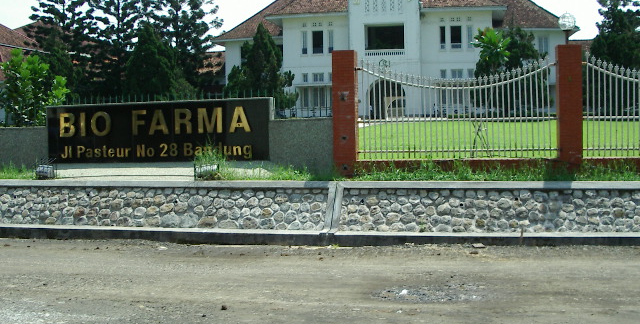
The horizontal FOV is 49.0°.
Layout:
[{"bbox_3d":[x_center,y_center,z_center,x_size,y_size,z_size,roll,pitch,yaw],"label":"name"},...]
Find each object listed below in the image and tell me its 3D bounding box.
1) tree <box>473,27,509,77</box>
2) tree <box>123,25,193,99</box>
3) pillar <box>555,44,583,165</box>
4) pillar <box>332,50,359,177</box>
[{"bbox_3d":[3.002,-1.192,12.300,0.680,2.266,0.680,0,4,9],"label":"tree"},{"bbox_3d":[-9.714,-5.064,42.001,4.000,6.479,4.000,0,4,9],"label":"tree"},{"bbox_3d":[3.736,-0.813,10.550,0.345,1.842,0.340,0,4,9],"label":"pillar"},{"bbox_3d":[0.388,-0.746,11.000,0.345,1.953,0.340,0,4,9],"label":"pillar"}]

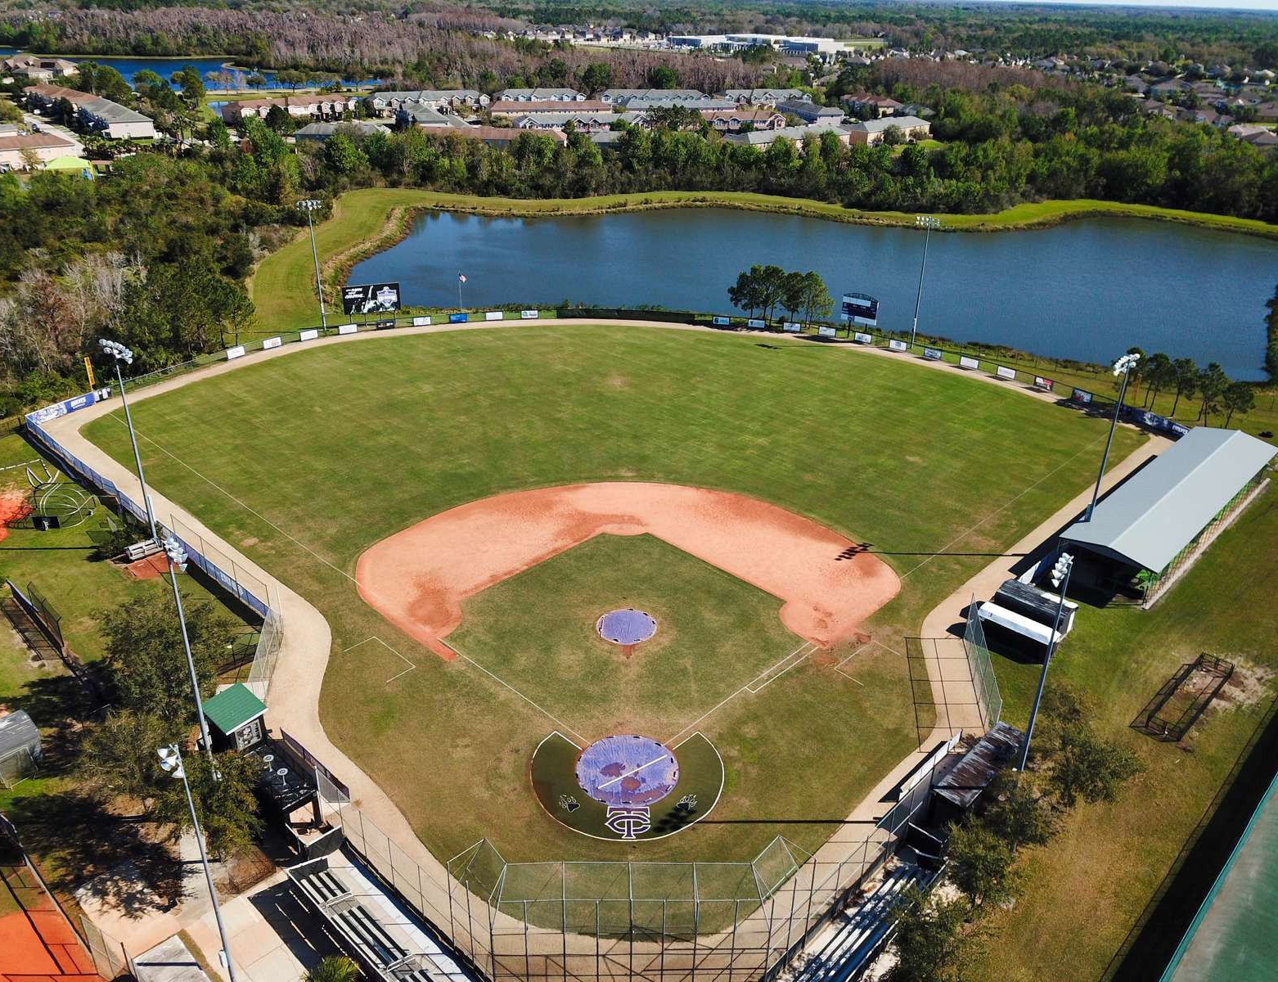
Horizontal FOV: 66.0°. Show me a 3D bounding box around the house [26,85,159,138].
[{"bbox_3d":[-223.261,-153.994,395.812,14.300,8.100,128.000,-19,33,-35],"label":"house"}]

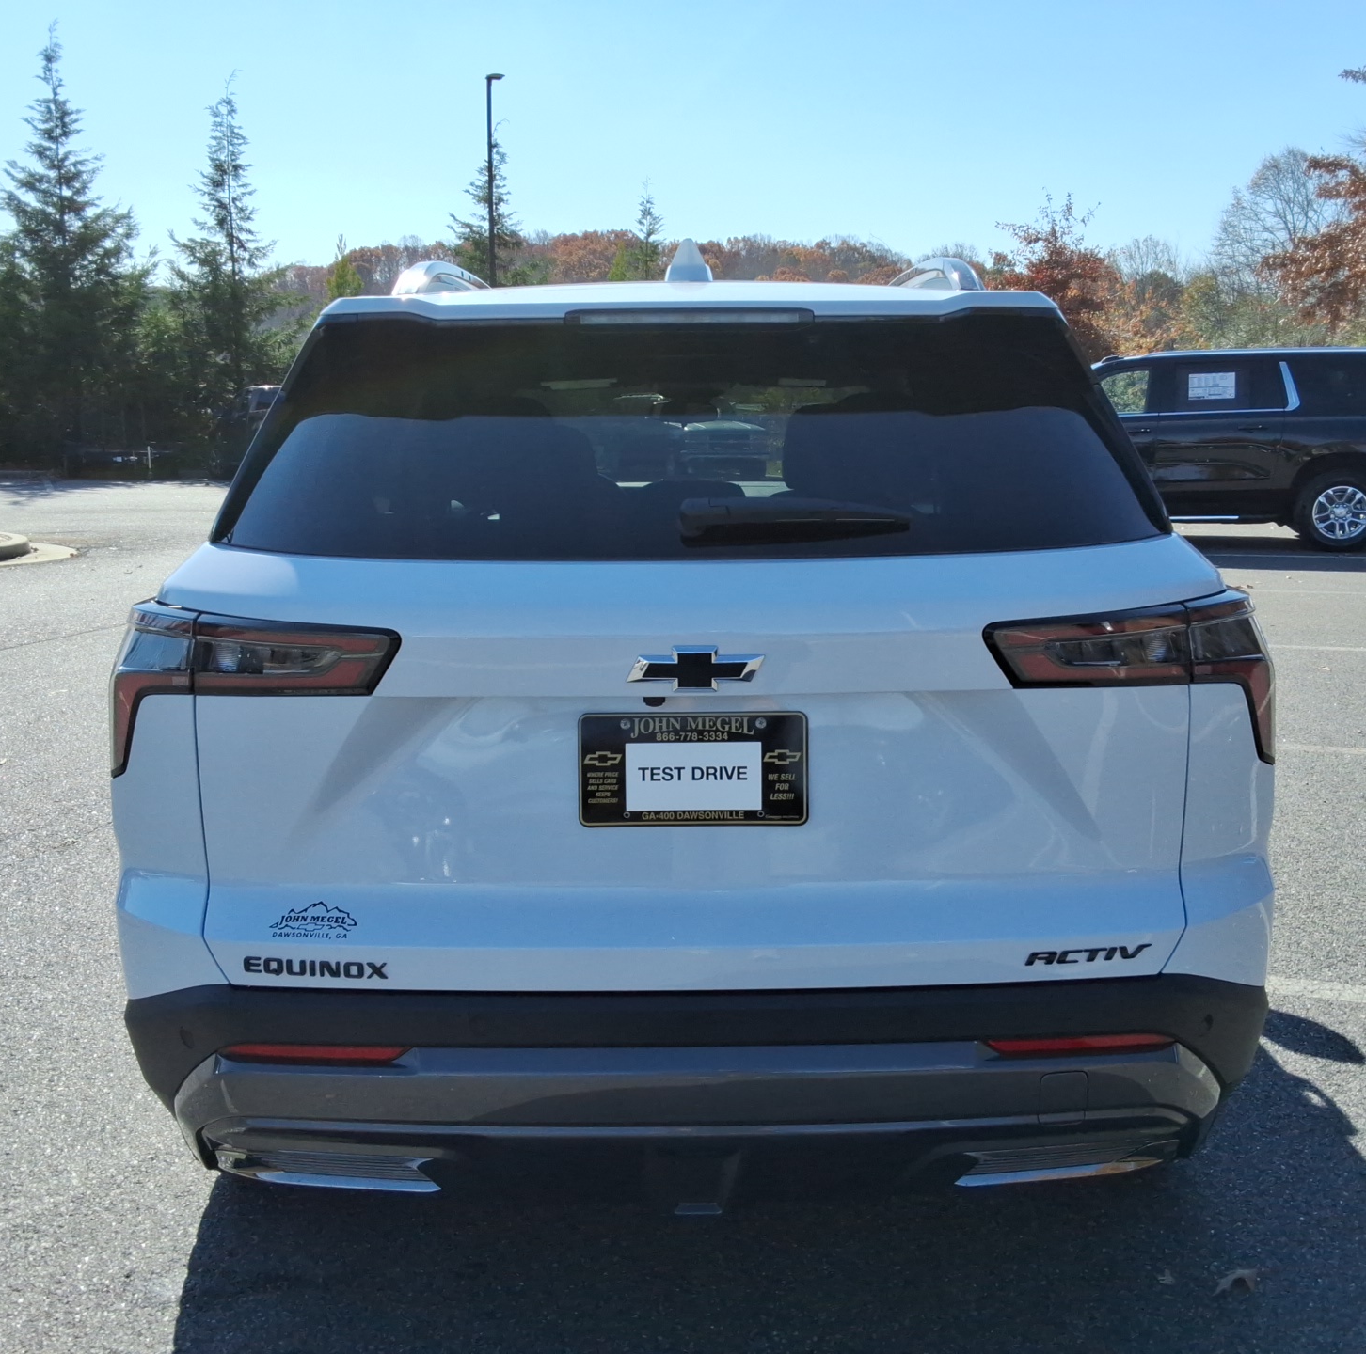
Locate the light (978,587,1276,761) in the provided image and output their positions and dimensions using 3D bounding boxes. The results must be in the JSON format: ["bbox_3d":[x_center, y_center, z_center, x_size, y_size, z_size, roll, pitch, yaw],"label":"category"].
[{"bbox_3d":[0.645,0.020,2.050,0.500,0.275,0.300,-1,11,0],"label":"light"}]

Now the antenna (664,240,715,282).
[{"bbox_3d":[0.011,-0.700,2.463,0.083,0.078,0.170,0,11,0],"label":"antenna"}]

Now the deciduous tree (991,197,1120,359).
[{"bbox_3d":[9.454,-8.826,37.008,3.700,6.500,3.700,0,11,0],"label":"deciduous tree"}]

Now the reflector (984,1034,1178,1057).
[{"bbox_3d":[0.537,0.499,1.977,0.255,0.024,0.035,-2,11,-5],"label":"reflector"}]

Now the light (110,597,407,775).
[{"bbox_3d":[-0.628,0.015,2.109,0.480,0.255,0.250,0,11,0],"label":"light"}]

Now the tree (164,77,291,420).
[{"bbox_3d":[-9.058,-7.835,29.042,2.800,7.604,2.800,0,11,0],"label":"tree"}]

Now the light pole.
[{"bbox_3d":[-3.972,-8.331,30.480,0.480,7.994,0.300,4,12,24],"label":"light pole"}]

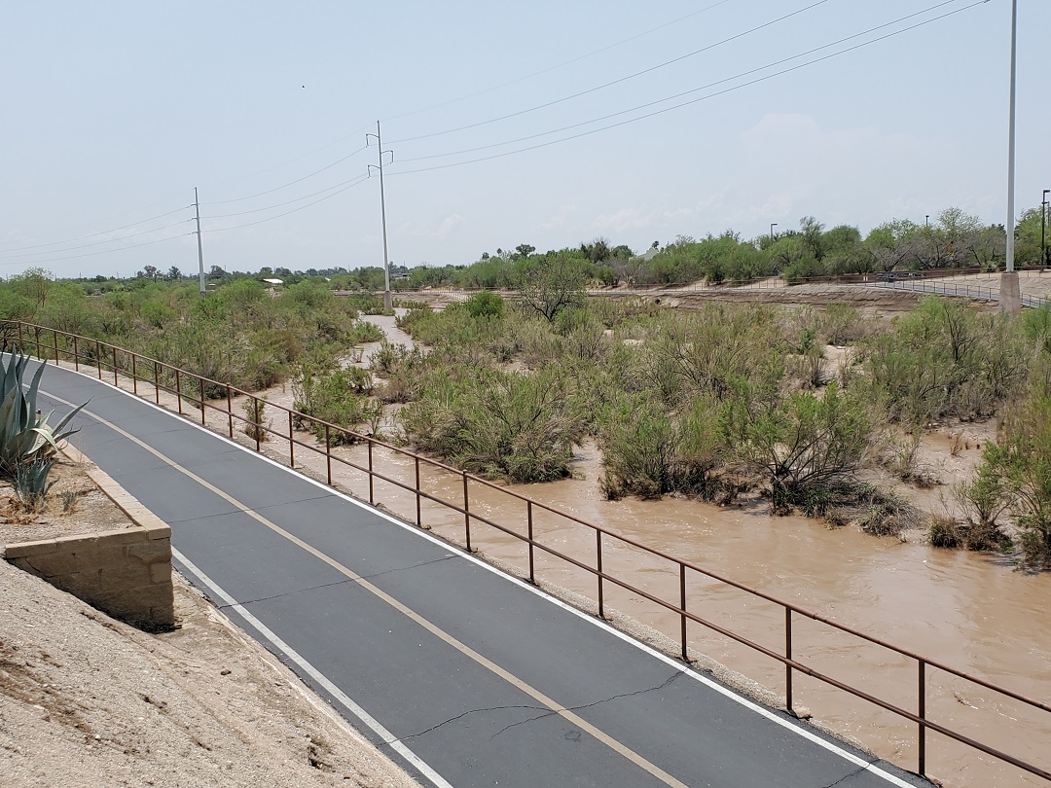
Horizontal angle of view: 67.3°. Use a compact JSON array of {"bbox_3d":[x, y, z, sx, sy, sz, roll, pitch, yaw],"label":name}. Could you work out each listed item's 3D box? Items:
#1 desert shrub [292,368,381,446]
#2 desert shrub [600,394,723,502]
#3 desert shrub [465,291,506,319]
[{"bbox_3d":[-6.754,0.326,27.876,2.960,2.492,2.664,-4,9,-14],"label":"desert shrub"},{"bbox_3d":[3.447,1.184,20.267,3.001,2.423,2.551,0,9,10],"label":"desert shrub"},{"bbox_3d":[-4.860,-10.251,91.307,4.409,3.446,3.968,-2,9,-3],"label":"desert shrub"}]

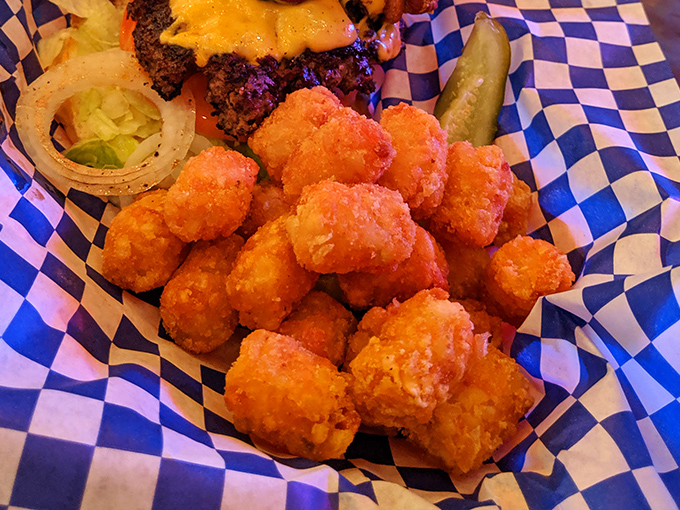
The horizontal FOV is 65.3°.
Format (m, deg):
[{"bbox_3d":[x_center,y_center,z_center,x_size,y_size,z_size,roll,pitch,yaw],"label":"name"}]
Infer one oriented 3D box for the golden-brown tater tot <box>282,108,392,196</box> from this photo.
[{"bbox_3d":[0.000,-0.032,0.168,0.035,0.024,0.024,-34,56,-14],"label":"golden-brown tater tot"}]

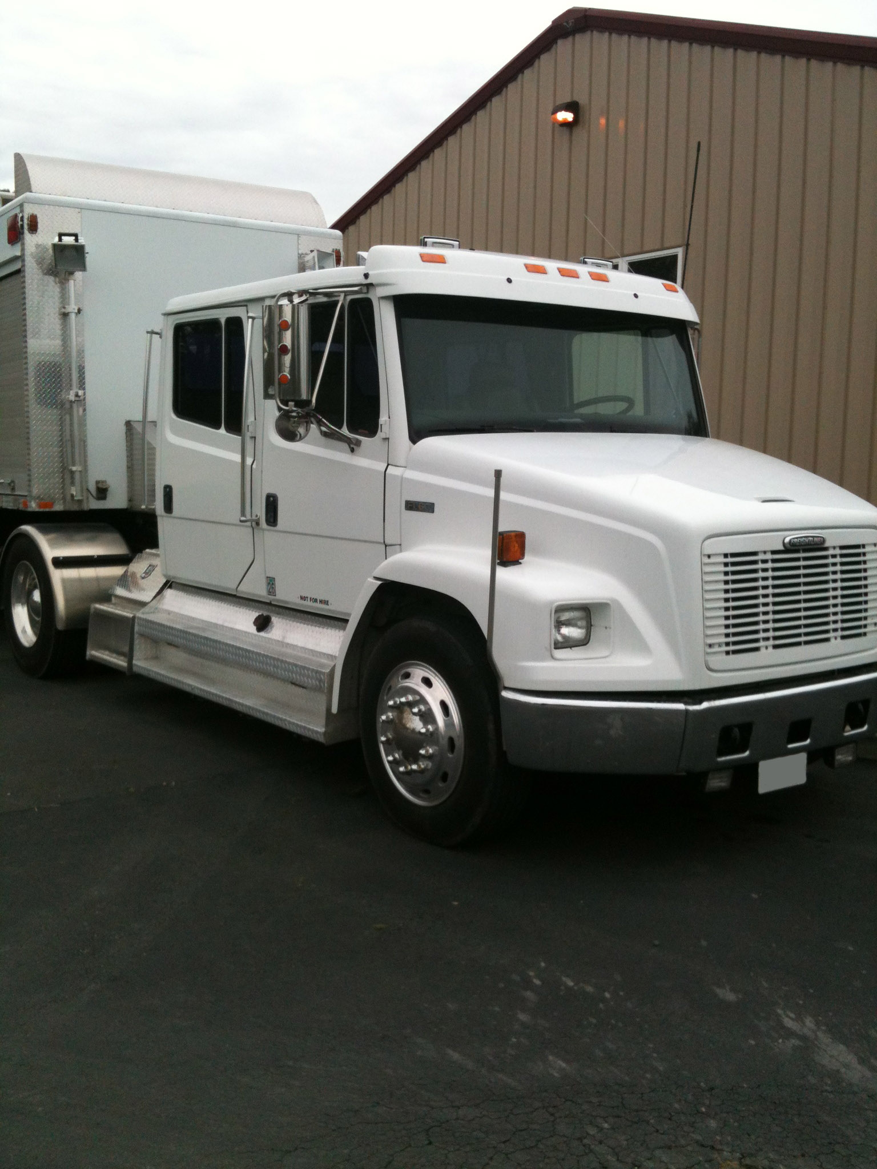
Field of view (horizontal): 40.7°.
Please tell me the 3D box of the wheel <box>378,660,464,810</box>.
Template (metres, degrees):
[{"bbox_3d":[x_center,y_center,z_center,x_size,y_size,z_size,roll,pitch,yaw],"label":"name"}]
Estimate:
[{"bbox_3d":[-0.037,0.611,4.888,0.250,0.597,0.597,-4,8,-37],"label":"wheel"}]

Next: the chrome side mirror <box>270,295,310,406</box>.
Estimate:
[{"bbox_3d":[-0.649,-1.000,5.093,0.190,0.430,0.085,1,7,-3],"label":"chrome side mirror"}]

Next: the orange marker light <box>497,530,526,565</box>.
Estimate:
[{"bbox_3d":[0.275,-0.141,4.558,0.108,0.130,0.065,-4,8,-37],"label":"orange marker light"}]

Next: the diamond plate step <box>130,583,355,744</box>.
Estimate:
[{"bbox_3d":[-1.049,0.363,6.336,0.320,0.540,2.150,-4,8,-37],"label":"diamond plate step"}]

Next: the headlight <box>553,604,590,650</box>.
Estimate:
[{"bbox_3d":[0.480,0.161,4.517,0.207,0.150,0.090,-4,8,-37],"label":"headlight"}]

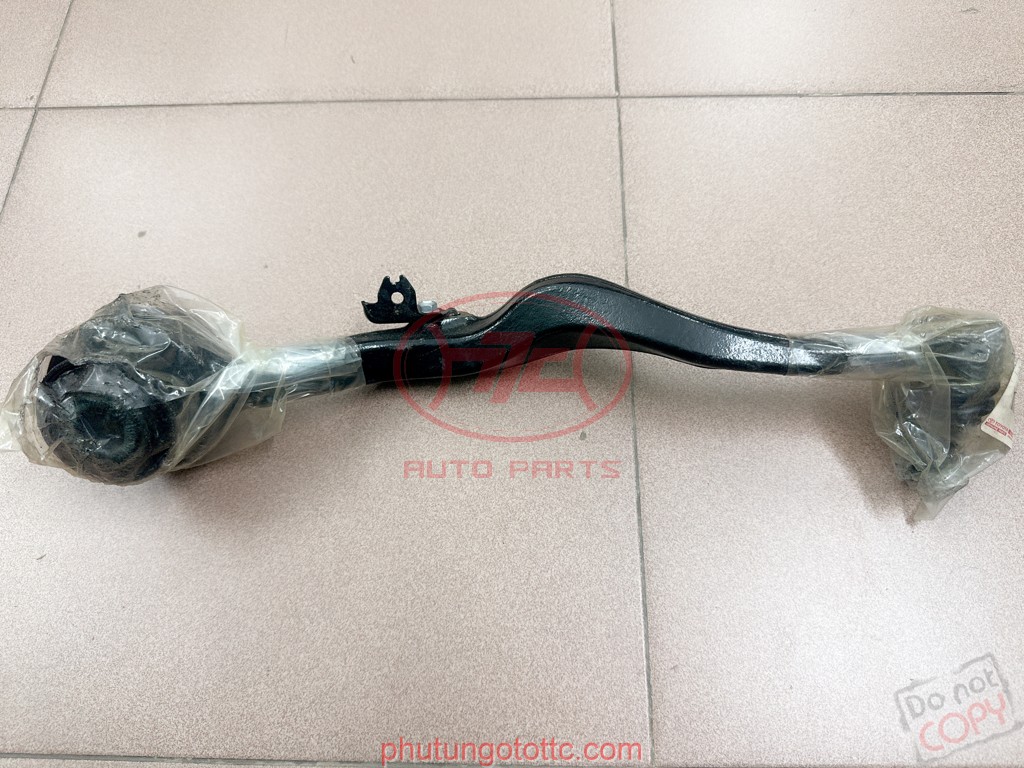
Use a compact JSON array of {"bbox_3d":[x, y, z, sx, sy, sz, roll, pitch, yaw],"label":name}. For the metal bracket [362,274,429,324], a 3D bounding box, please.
[{"bbox_3d":[-0.063,-0.046,0.386,0.036,0.010,0.028,0,84,0],"label":"metal bracket"}]

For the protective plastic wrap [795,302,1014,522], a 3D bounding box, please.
[{"bbox_3d":[0.201,0.014,0.368,0.109,0.064,0.092,-1,68,2],"label":"protective plastic wrap"}]

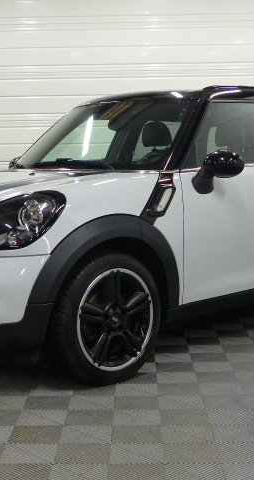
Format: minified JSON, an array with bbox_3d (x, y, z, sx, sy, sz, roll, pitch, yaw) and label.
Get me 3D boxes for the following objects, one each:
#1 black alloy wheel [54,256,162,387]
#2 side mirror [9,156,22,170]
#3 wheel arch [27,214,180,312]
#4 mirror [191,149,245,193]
[{"bbox_3d":[-0.122,0.370,3.578,0.648,0.648,0.225,-6,7,-43],"label":"black alloy wheel"},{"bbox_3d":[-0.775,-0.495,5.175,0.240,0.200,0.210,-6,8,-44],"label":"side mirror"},{"bbox_3d":[-0.087,0.125,3.450,0.970,0.500,0.130,-6,8,-44],"label":"wheel arch"},{"bbox_3d":[0.477,-0.356,3.889,0.270,0.230,0.220,-6,8,-44],"label":"mirror"}]

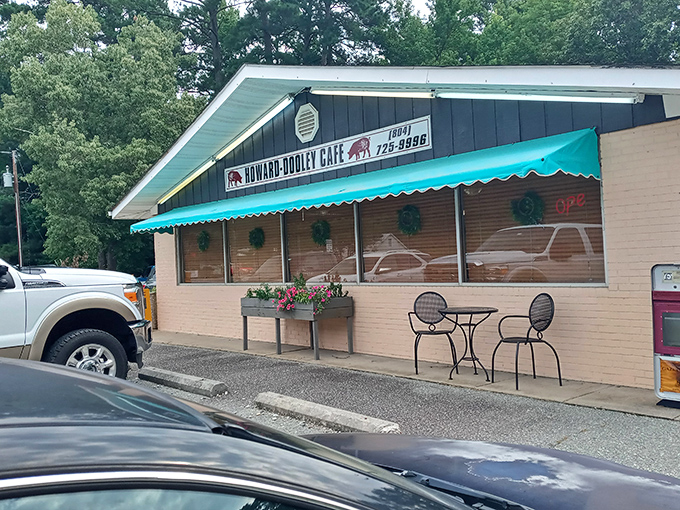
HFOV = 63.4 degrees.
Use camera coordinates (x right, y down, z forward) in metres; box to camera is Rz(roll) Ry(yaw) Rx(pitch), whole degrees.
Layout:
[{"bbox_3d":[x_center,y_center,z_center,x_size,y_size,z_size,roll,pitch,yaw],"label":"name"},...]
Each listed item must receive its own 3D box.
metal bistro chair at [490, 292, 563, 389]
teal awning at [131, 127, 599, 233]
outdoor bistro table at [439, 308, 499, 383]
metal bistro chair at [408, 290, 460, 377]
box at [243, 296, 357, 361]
[{"bbox_3d":[1.843,0.839,5.476,0.522,0.901,0.552,-2,-1,-16],"label":"metal bistro chair"},{"bbox_3d":[-0.737,-0.802,7.904,8.235,0.552,0.906,-3,-1,44],"label":"teal awning"},{"bbox_3d":[1.397,0.951,5.874,0.635,0.724,0.635,-3,-1,44],"label":"outdoor bistro table"},{"bbox_3d":[1.085,0.879,6.321,0.552,0.906,0.502,-2,-1,7],"label":"metal bistro chair"},{"bbox_3d":[-0.673,1.028,8.074,1.724,0.793,0.621,-3,-1,44],"label":"box"}]

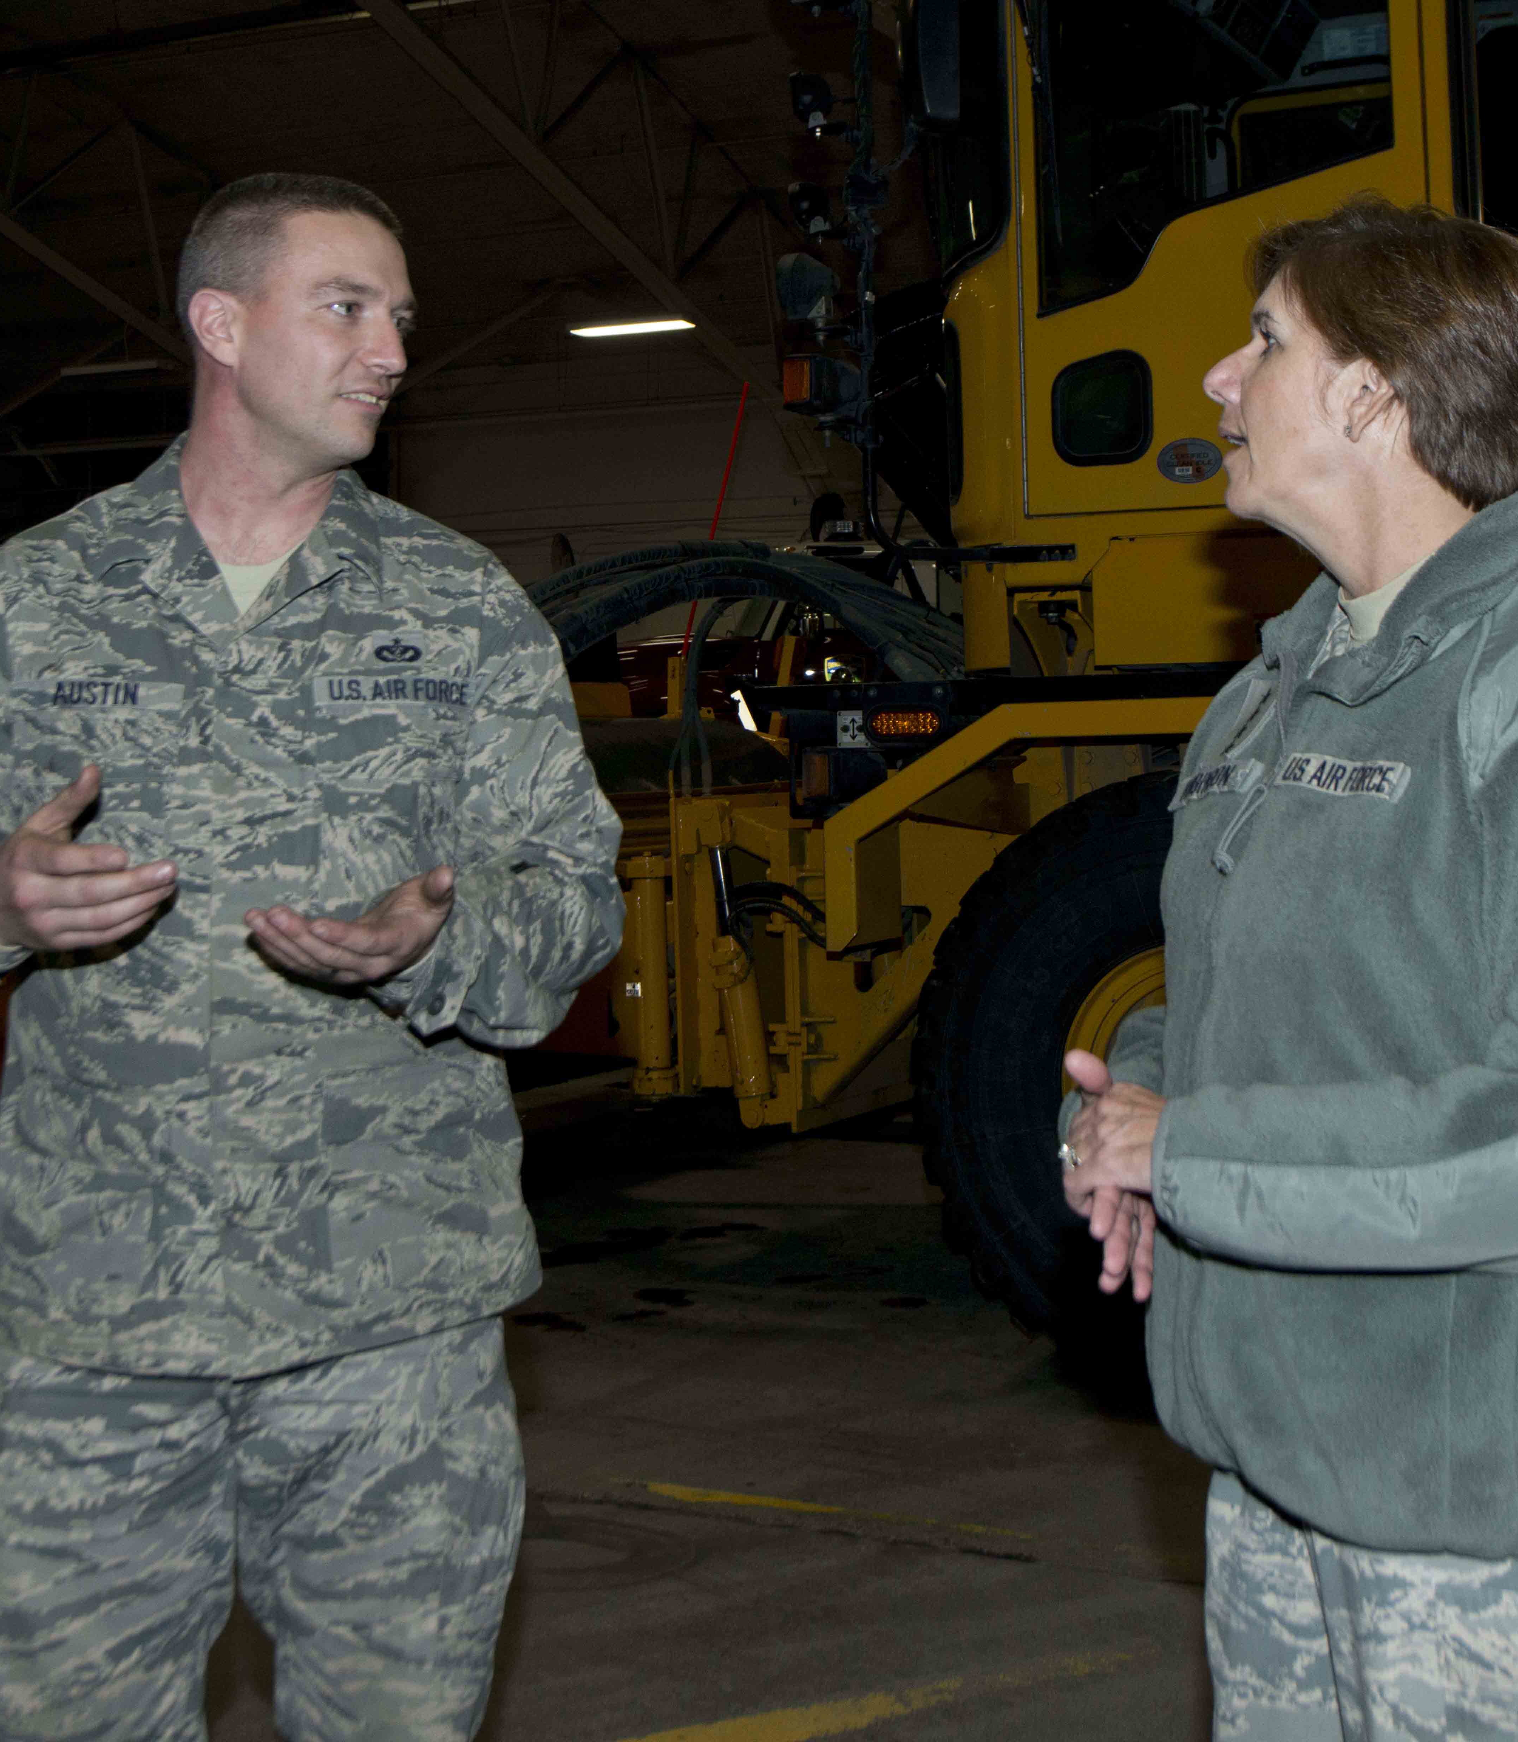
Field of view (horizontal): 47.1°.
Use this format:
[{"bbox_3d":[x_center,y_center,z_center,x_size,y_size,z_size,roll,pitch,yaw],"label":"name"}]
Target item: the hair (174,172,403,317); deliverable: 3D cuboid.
[{"bbox_3d":[-0.380,-0.498,1.410,0.190,0.130,0.165,-1,-2,20],"label":"hair"}]

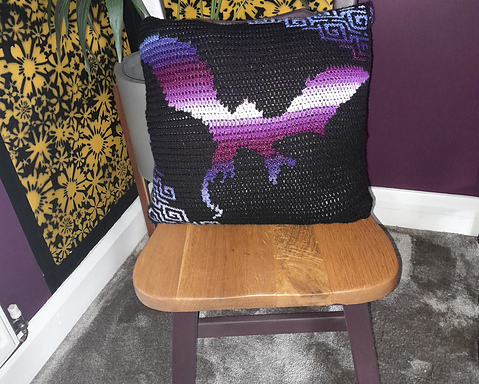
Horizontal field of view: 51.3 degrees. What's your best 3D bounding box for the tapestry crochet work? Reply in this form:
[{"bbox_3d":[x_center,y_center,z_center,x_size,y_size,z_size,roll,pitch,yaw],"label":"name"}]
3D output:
[{"bbox_3d":[0.032,-0.133,0.930,0.425,0.400,0.135,-1,12,6],"label":"tapestry crochet work"}]

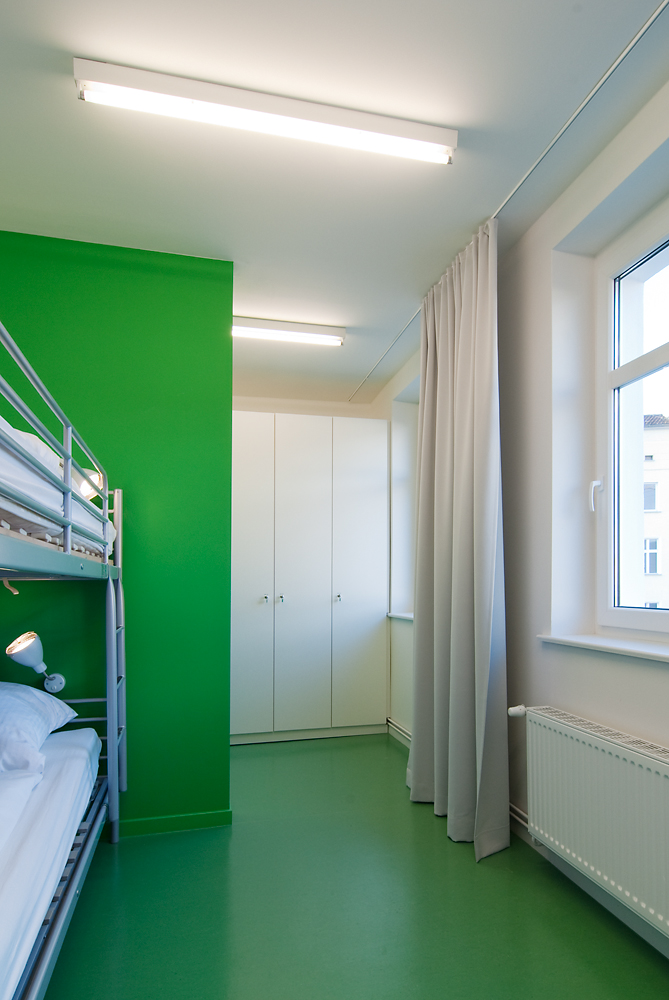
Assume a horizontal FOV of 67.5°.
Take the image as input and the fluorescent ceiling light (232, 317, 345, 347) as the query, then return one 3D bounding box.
[{"bbox_3d":[-0.538,-1.049,3.046,1.237,0.092,0.065,2,-5,-11],"label":"fluorescent ceiling light"}]

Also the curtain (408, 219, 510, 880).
[{"bbox_3d":[0.594,0.236,2.565,0.211,2.731,0.783,1,-5,-15],"label":"curtain"}]

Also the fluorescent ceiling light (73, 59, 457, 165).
[{"bbox_3d":[-0.181,-1.259,1.653,1.237,0.092,0.065,2,-5,-12],"label":"fluorescent ceiling light"}]

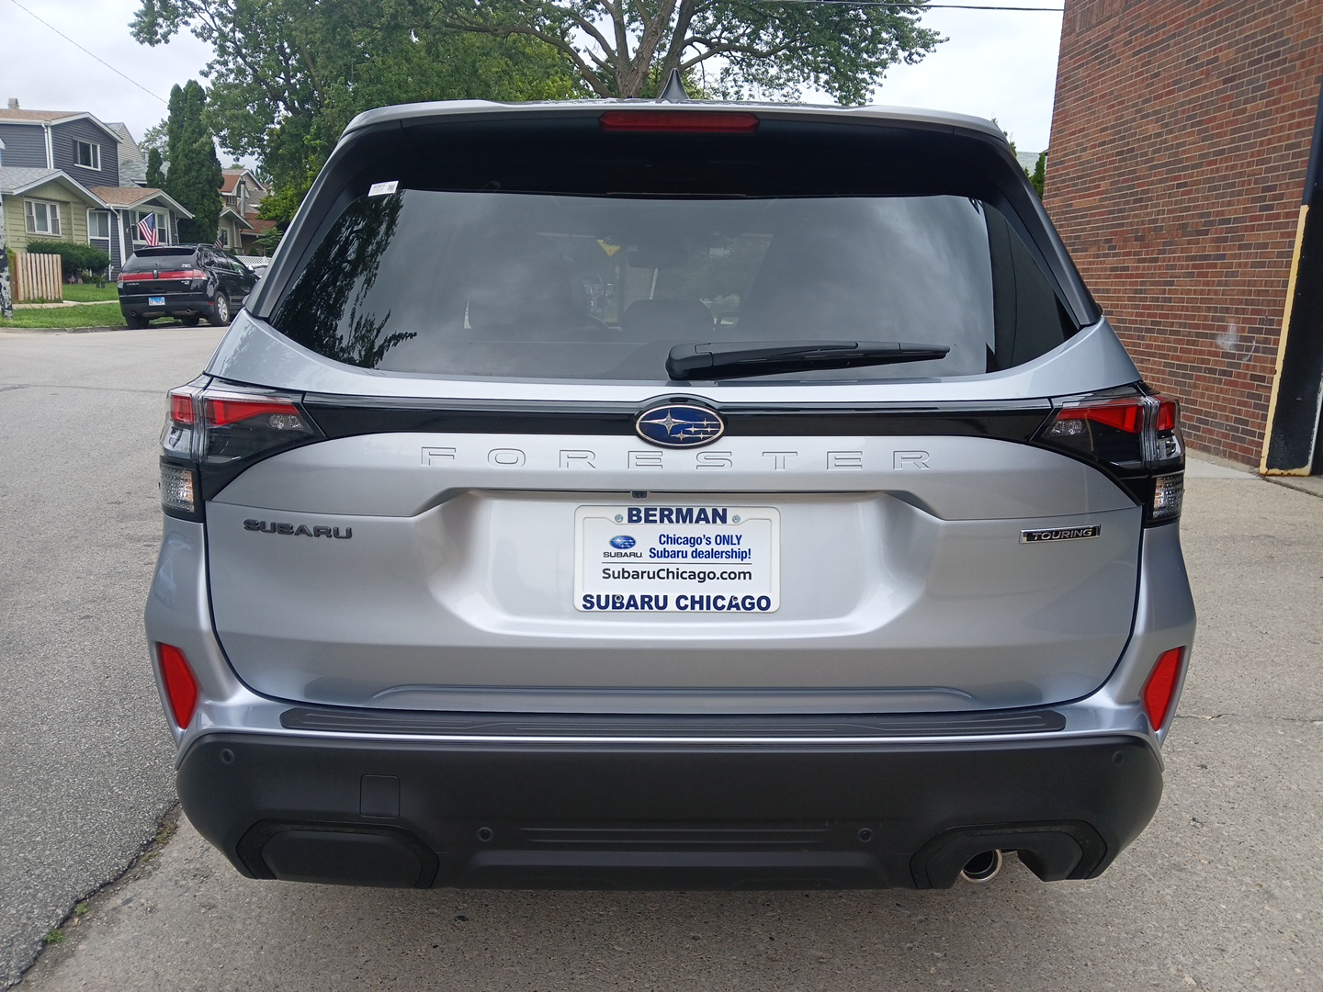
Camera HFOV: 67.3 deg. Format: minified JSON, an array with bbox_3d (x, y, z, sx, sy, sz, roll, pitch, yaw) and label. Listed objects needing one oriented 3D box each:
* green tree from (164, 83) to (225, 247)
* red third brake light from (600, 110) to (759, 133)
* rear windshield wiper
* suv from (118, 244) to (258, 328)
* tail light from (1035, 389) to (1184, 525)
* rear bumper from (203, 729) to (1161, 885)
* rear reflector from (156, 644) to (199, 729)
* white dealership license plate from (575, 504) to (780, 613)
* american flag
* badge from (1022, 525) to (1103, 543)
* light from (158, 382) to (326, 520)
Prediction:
[{"bbox_3d":[-22.802,-15.462,48.500,2.800,9.200,2.800,2,12,-2],"label":"green tree"},{"bbox_3d":[0.029,-0.603,1.600,0.255,0.035,0.045,1,12,-1],"label":"red third brake light"},{"bbox_3d":[0.229,-0.211,1.532,0.435,0.060,0.060,1,12,-1],"label":"rear windshield wiper"},{"bbox_3d":[-10.200,-4.629,21.925,1.925,1.710,4.737,-1,12,-4],"label":"suv"},{"bbox_3d":[0.726,-0.065,1.641,0.325,0.245,0.240,1,12,-1],"label":"tail light"},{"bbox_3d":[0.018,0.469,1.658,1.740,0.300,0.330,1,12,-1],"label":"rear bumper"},{"bbox_3d":[-0.769,0.301,1.582,0.095,0.143,0.045,8,14,30],"label":"rear reflector"},{"bbox_3d":[0.025,0.096,1.508,0.313,0.162,0.012,1,3,1],"label":"white dealership license plate"},{"bbox_3d":[-21.712,-11.206,42.000,0.880,1.450,0.300,2,12,-2],"label":"american flag"},{"bbox_3d":[0.623,0.059,1.549,0.133,0.021,0.010,-3,12,-17],"label":"badge"},{"bbox_3d":[-0.674,-0.076,1.621,0.325,0.245,0.240,1,12,-1],"label":"light"}]

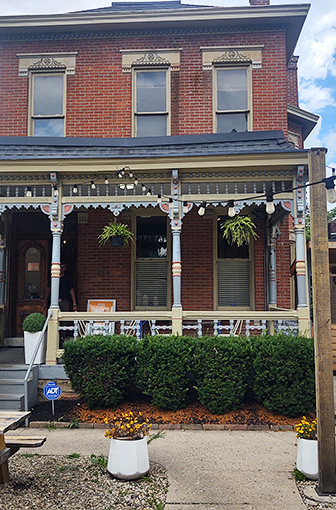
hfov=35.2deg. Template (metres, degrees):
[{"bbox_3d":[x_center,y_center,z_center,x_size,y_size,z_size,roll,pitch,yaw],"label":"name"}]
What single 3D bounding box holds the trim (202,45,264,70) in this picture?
[{"bbox_3d":[1.394,-4.281,11.504,1.380,0.540,0.140,0,-5,4],"label":"trim"}]

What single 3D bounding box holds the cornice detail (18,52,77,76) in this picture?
[{"bbox_3d":[-2.711,-4.283,11.988,1.410,0.530,0.180,0,-5,4],"label":"cornice detail"}]

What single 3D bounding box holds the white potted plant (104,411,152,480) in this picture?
[{"bbox_3d":[-0.387,1.842,5.197,0.446,0.594,0.446,0,-5,4],"label":"white potted plant"}]

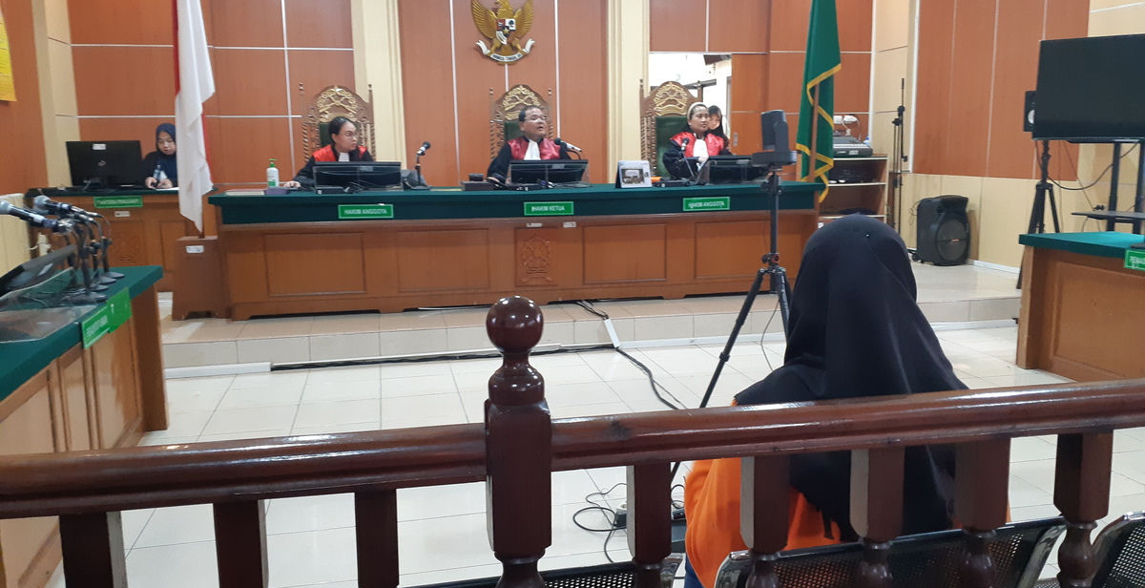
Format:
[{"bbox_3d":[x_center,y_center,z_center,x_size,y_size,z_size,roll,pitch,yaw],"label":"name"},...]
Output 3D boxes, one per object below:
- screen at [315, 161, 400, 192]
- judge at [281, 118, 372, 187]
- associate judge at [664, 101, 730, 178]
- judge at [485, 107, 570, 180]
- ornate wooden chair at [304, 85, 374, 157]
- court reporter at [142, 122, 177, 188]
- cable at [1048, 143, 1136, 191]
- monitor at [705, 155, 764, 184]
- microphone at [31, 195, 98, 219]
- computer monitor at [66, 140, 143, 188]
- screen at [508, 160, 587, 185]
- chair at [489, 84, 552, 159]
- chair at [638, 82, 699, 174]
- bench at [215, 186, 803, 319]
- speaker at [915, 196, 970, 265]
[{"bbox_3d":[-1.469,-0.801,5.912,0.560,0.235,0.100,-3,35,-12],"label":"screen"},{"bbox_3d":[-1.782,-0.652,6.407,0.640,1.307,0.720,-6,11,-26],"label":"judge"},{"bbox_3d":[1.031,-0.843,7.014,0.580,1.404,0.720,0,10,1],"label":"associate judge"},{"bbox_3d":[-0.331,-0.765,6.718,0.620,1.385,0.720,-2,10,-7],"label":"judge"},{"bbox_3d":[-1.780,-0.817,6.598,0.610,1.567,0.640,-3,10,-12],"label":"ornate wooden chair"},{"bbox_3d":[-3.180,-0.698,6.809,0.520,1.296,0.650,-4,10,-17],"label":"court reporter"},{"bbox_3d":[3.564,-0.874,5.900,0.560,0.330,0.180,5,12,30],"label":"cable"},{"bbox_3d":[1.226,-0.954,6.630,0.560,0.290,0.070,-3,50,-12],"label":"monitor"},{"bbox_3d":[-2.037,-0.349,3.460,0.232,0.055,0.055,-4,11,-19],"label":"microphone"},{"bbox_3d":[-3.475,-0.956,6.432,0.550,0.370,0.120,-1,15,2],"label":"computer monitor"},{"bbox_3d":[-0.186,-0.891,6.322,0.560,0.290,0.070,-3,50,-12],"label":"screen"},{"bbox_3d":[-0.367,-0.889,6.907,0.600,1.567,0.640,-3,10,-12],"label":"chair"},{"bbox_3d":[0.894,-0.974,7.179,0.610,1.609,0.640,-3,10,-12],"label":"chair"},{"bbox_3d":[-0.293,-0.369,6.211,4.155,0.776,0.860,-3,10,-12],"label":"bench"},{"bbox_3d":[3.211,-0.552,7.469,0.360,0.600,0.340,-2,10,-9],"label":"speaker"}]

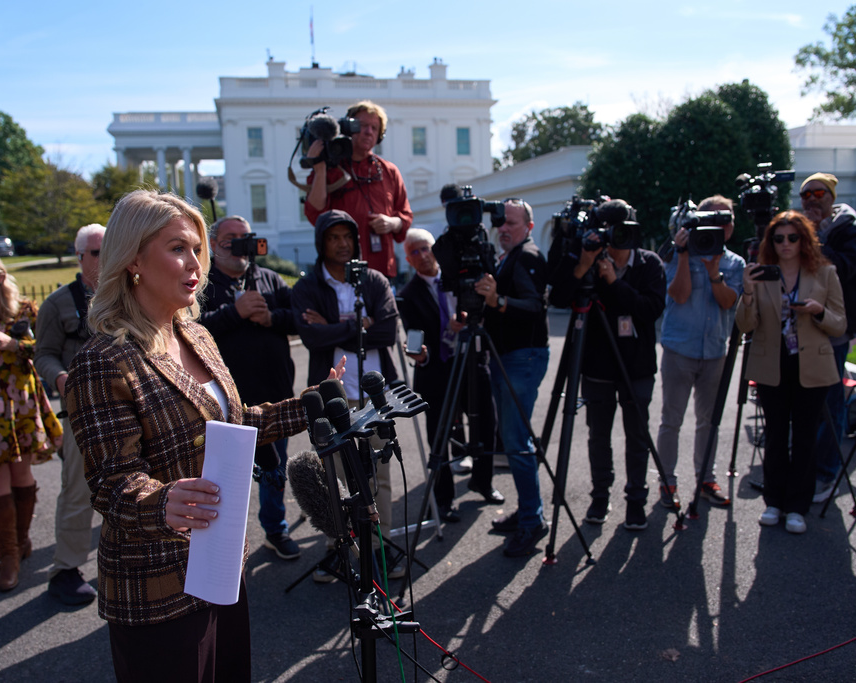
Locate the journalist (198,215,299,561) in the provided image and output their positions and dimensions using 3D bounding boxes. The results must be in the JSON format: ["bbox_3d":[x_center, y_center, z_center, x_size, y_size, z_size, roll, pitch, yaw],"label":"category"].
[{"bbox_3d":[-0.916,0.231,3.650,0.580,1.750,0.450,-3,7,-14],"label":"journalist"}]

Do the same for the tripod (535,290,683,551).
[{"bbox_3d":[0.960,0.362,3.827,0.820,1.342,0.780,-2,7,0],"label":"tripod"}]

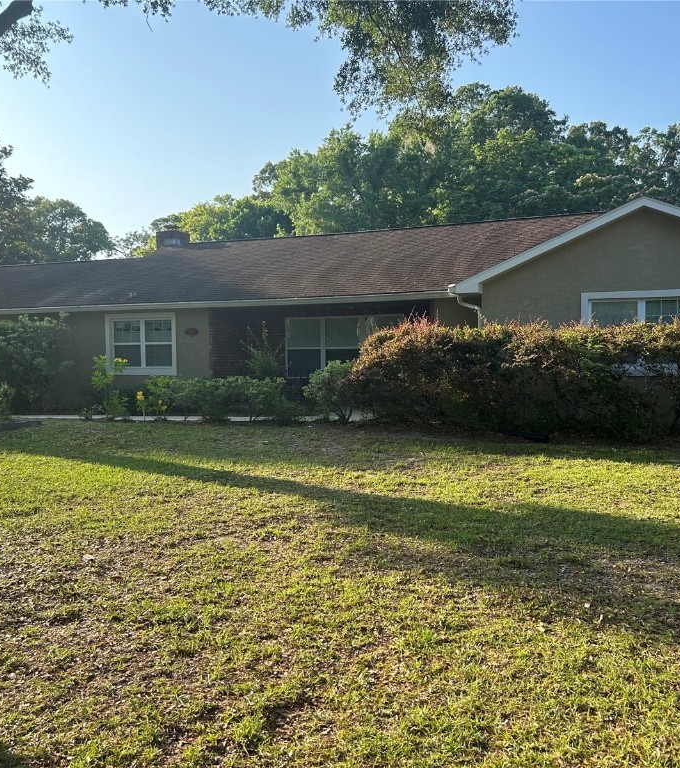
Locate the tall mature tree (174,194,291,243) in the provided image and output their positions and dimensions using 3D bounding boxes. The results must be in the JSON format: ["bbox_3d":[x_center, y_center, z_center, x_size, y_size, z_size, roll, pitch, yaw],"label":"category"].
[{"bbox_3d":[-5.200,-4.500,36.000,6.800,8.700,6.800,-1,3,0],"label":"tall mature tree"}]

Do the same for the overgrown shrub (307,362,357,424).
[{"bbox_3d":[-0.090,0.140,14.900,1.120,1.220,1.100,-1,3,0],"label":"overgrown shrub"}]

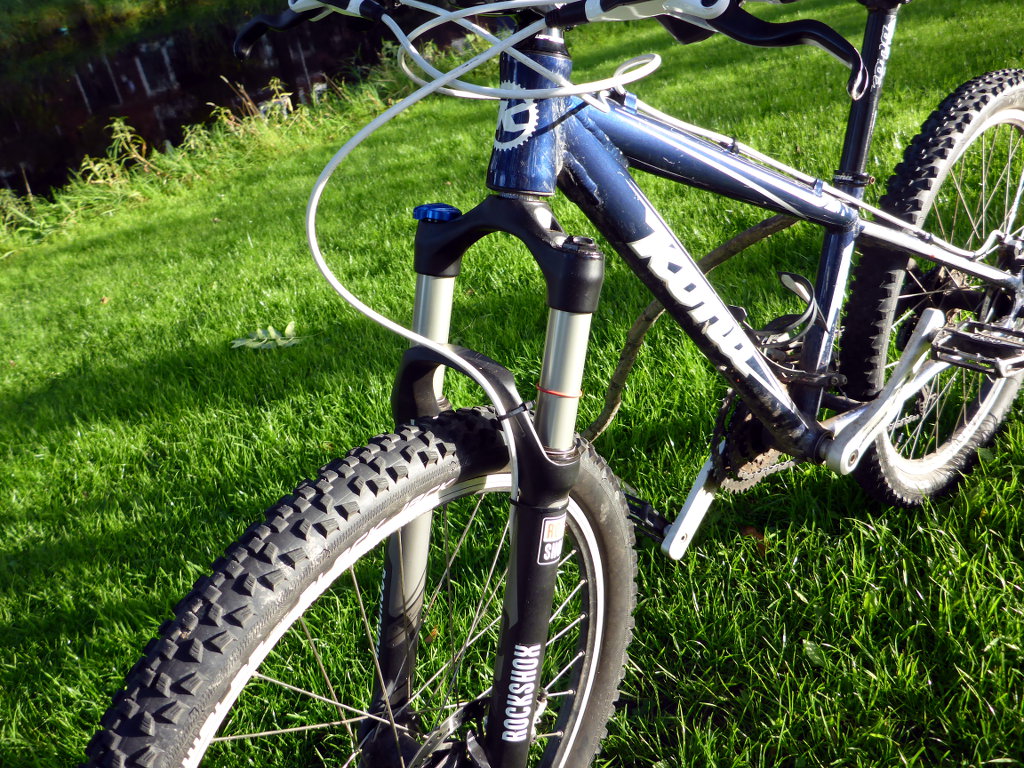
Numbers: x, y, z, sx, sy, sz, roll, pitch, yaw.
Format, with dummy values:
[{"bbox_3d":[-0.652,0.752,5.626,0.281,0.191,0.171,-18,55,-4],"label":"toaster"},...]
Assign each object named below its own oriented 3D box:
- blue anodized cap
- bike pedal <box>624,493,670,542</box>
[{"bbox_3d":[-0.057,-0.137,0.660,0.042,0.013,0.042,7,15,-2],"label":"blue anodized cap"},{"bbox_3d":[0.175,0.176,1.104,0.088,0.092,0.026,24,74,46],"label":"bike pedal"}]

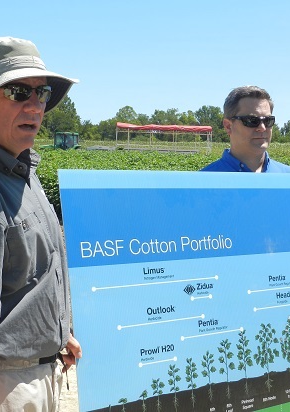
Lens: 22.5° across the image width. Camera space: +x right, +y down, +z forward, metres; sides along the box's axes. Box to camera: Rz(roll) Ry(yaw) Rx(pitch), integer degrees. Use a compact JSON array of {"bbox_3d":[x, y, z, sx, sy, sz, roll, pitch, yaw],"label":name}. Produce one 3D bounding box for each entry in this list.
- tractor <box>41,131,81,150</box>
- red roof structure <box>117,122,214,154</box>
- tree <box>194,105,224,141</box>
[{"bbox_3d":[-6.972,-4.843,61.000,4.000,2.750,2.100,-1,5,-22],"label":"tractor"},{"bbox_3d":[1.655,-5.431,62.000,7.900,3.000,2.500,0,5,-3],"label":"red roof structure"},{"bbox_3d":[14.832,-18.166,168.000,7.000,10.800,7.000,1,5,0],"label":"tree"}]

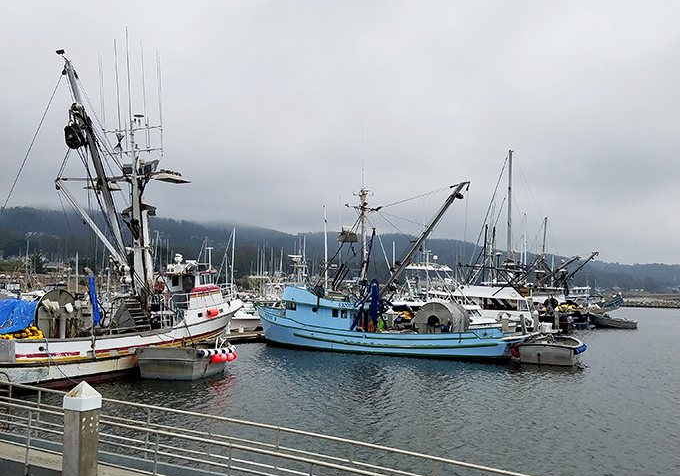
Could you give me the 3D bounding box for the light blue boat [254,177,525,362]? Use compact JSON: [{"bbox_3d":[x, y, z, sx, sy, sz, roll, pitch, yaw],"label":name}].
[{"bbox_3d":[2.949,2.274,38.767,19.900,12.000,5.600,-1,-7,17],"label":"light blue boat"}]

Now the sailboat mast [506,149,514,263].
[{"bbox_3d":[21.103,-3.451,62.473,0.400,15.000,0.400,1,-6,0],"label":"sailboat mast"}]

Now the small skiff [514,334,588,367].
[{"bbox_3d":[13.654,6.973,32.277,3.100,1.500,5.300,-3,-7,29],"label":"small skiff"}]

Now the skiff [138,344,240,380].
[{"bbox_3d":[-7.472,6.050,26.175,3.000,1.500,5.000,-1,-6,12],"label":"skiff"}]

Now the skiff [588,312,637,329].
[{"bbox_3d":[36.259,11.152,67.920,5.900,1.500,2.000,-4,-8,37],"label":"skiff"}]

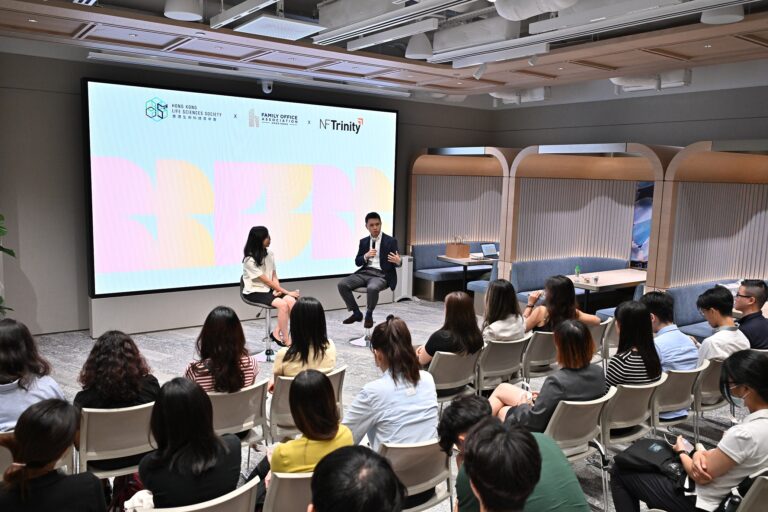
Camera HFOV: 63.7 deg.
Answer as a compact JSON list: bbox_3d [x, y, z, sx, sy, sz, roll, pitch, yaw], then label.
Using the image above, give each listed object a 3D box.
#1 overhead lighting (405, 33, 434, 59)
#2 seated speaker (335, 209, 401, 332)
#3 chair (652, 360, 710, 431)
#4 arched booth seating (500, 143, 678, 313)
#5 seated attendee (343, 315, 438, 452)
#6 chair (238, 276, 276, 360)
[{"bbox_3d":[0.334,-1.973,5.675,0.285,0.270,0.285,2,8,0],"label":"overhead lighting"},{"bbox_3d":[-0.210,0.160,7.208,0.580,1.270,0.700,5,8,23],"label":"seated speaker"},{"bbox_3d":[1.895,1.106,4.351,0.510,0.820,0.560,-3,9,-33],"label":"chair"},{"bbox_3d":[2.982,-0.136,7.816,1.750,2.434,2.192,-3,9,-33],"label":"arched booth seating"},{"bbox_3d":[-0.012,0.968,3.308,0.560,1.260,0.850,-3,9,-29],"label":"seated attendee"},{"bbox_3d":[-1.258,0.678,6.693,0.480,0.860,0.440,6,9,27],"label":"chair"}]

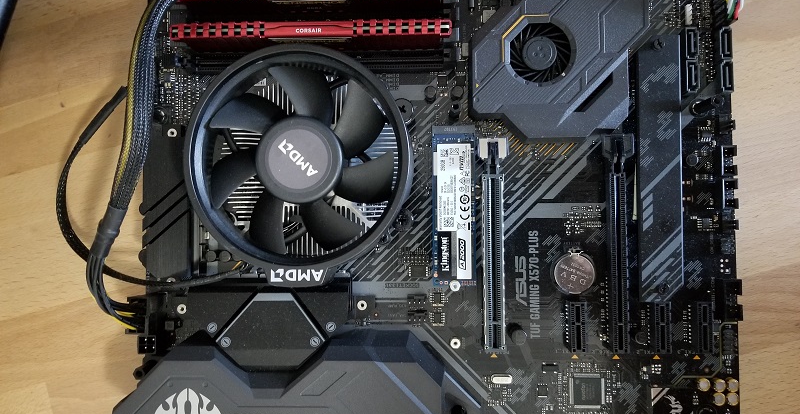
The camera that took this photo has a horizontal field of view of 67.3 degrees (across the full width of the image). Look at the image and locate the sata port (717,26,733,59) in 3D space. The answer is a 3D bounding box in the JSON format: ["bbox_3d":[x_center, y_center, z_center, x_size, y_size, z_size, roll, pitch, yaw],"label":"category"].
[{"bbox_3d":[0.164,-0.082,0.305,0.006,0.009,0.017,0,87,2],"label":"sata port"}]

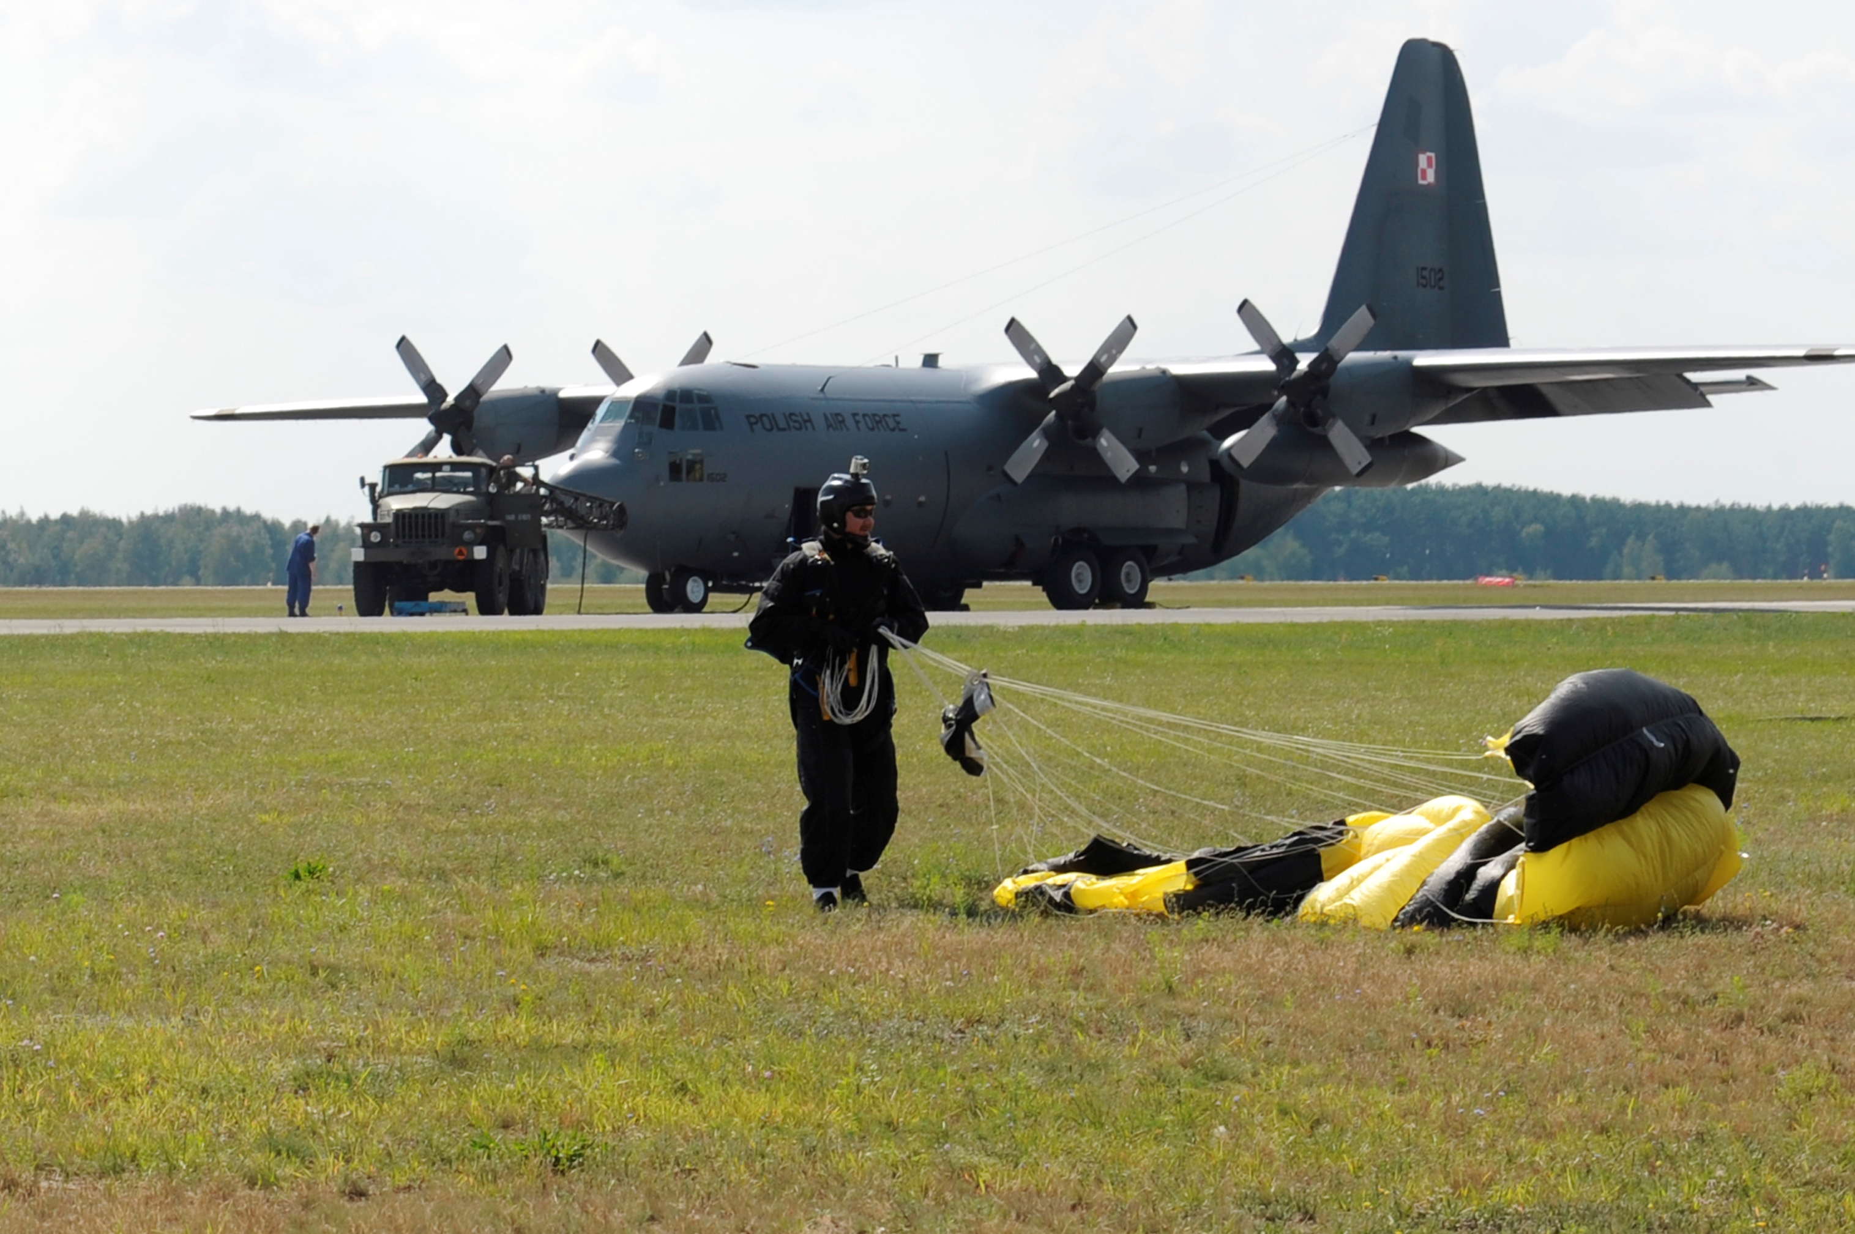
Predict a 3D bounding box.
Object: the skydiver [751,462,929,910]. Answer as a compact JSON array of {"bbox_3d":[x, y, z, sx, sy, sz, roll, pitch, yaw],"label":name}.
[{"bbox_3d":[-0.365,0.280,15.000,0.690,1.880,0.530,0,1,-18],"label":"skydiver"}]

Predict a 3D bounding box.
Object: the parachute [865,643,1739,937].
[{"bbox_3d":[1.590,0.650,14.950,3.530,1.130,1.550,0,1,0],"label":"parachute"}]

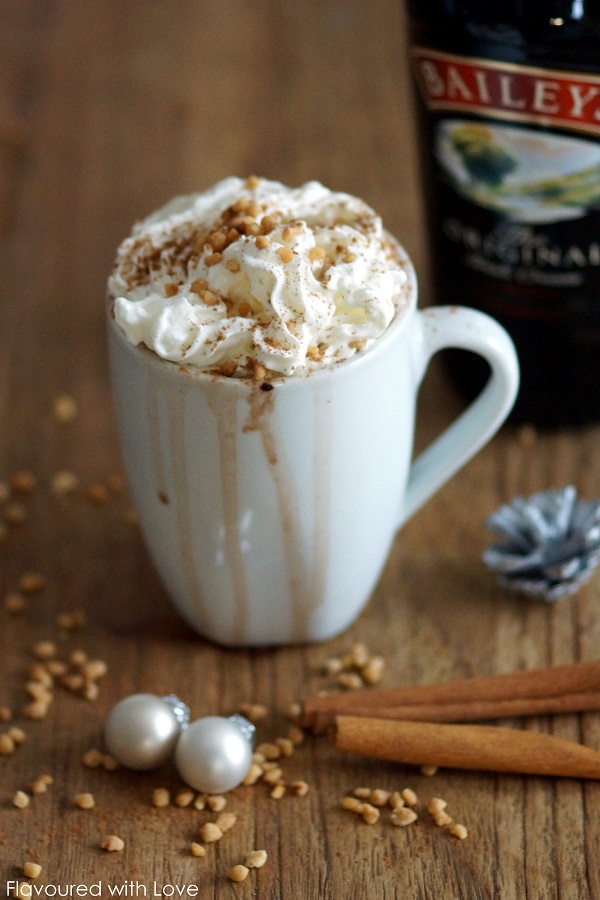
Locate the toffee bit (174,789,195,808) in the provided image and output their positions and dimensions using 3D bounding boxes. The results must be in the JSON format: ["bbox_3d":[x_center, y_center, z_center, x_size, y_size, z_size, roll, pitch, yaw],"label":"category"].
[{"bbox_3d":[-0.029,0.089,0.961,0.005,0.004,0.005,0,35,0],"label":"toffee bit"}]

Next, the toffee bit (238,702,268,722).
[{"bbox_3d":[-0.012,0.070,0.994,0.007,0.004,0.005,0,40,0],"label":"toffee bit"}]

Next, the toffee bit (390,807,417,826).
[{"bbox_3d":[0.027,0.093,0.955,0.007,0.004,0.005,0,35,0],"label":"toffee bit"}]

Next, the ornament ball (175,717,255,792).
[{"bbox_3d":[-0.021,0.078,0.971,0.020,0.020,0.023,23,44,25],"label":"ornament ball"}]

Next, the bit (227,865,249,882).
[{"bbox_3d":[-0.015,0.106,0.938,0.005,0.004,0.004,0,35,0],"label":"bit"}]

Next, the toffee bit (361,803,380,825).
[{"bbox_3d":[0.018,0.093,0.955,0.005,0.005,0.006,0,35,0],"label":"toffee bit"}]

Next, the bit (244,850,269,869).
[{"bbox_3d":[-0.011,0.104,0.952,0.006,0.004,0.005,0,40,0],"label":"bit"}]

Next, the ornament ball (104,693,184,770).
[{"bbox_3d":[-0.039,0.072,0.971,0.020,0.020,0.023,28,44,34],"label":"ornament ball"}]

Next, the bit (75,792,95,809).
[{"bbox_3d":[-0.056,0.091,0.969,0.005,0.004,0.004,0,40,0],"label":"bit"}]

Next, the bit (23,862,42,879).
[{"bbox_3d":[-0.067,0.105,0.939,0.005,0.004,0.004,0,35,0],"label":"bit"}]

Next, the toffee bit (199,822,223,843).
[{"bbox_3d":[-0.022,0.097,0.950,0.005,0.004,0.005,0,35,0],"label":"toffee bit"}]

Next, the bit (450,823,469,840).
[{"bbox_3d":[0.041,0.098,0.960,0.004,0.004,0.004,0,40,0],"label":"bit"}]

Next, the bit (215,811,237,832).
[{"bbox_3d":[-0.019,0.095,0.962,0.006,0.005,0.005,0,40,0],"label":"bit"}]

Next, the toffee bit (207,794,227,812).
[{"bbox_3d":[-0.022,0.091,0.968,0.005,0.004,0.004,0,40,0],"label":"toffee bit"}]

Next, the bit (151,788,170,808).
[{"bbox_3d":[-0.035,0.089,0.961,0.004,0.004,0.005,0,35,0],"label":"bit"}]

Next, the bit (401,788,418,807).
[{"bbox_3d":[0.028,0.090,0.969,0.004,0.004,0.005,0,40,0],"label":"bit"}]

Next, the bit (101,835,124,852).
[{"bbox_3d":[-0.047,0.100,0.947,0.006,0.004,0.004,0,35,0],"label":"bit"}]

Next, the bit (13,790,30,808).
[{"bbox_3d":[-0.072,0.090,0.969,0.004,0.004,0.005,0,40,0],"label":"bit"}]

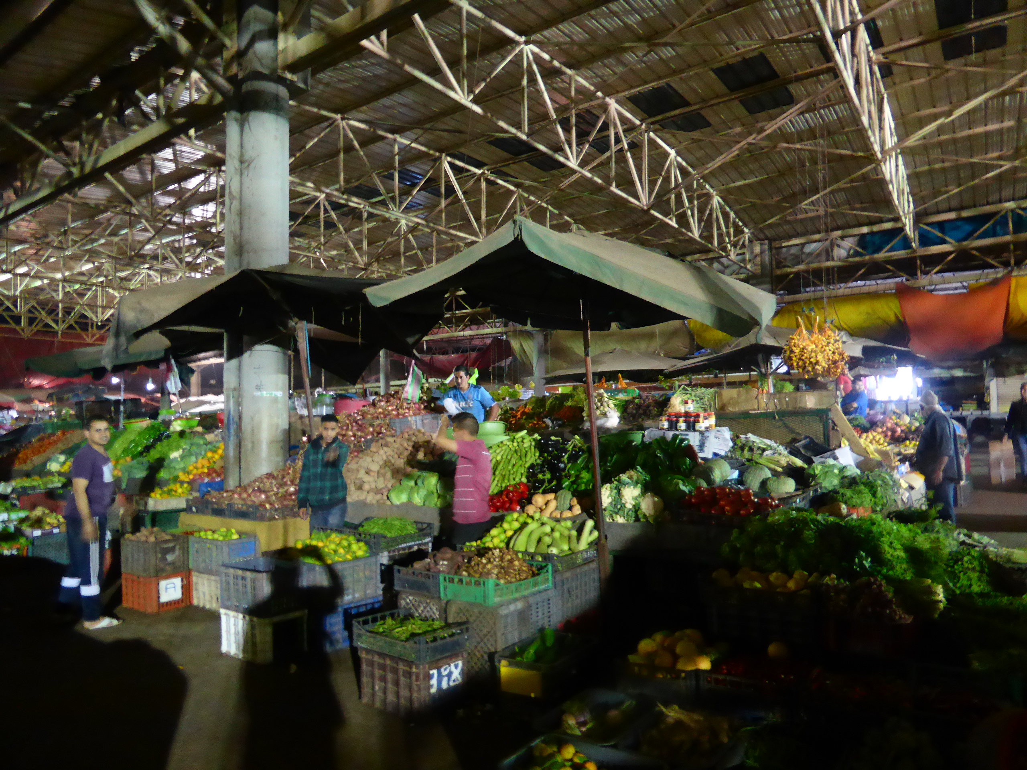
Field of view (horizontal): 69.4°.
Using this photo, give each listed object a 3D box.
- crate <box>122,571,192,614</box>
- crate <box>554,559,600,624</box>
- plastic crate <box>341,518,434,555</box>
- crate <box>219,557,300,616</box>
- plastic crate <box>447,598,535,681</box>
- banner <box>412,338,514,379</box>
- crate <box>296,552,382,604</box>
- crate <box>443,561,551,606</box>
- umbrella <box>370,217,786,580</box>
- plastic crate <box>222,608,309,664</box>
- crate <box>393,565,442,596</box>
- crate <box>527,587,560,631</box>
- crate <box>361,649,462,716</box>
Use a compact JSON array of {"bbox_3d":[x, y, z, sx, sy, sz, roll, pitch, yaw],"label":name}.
[{"bbox_3d":[-3.253,1.859,6.759,0.534,0.308,0.334,-3,-3,31],"label":"crate"},{"bbox_3d":[0.306,1.409,5.200,0.335,0.310,0.545,-3,-3,38],"label":"crate"},{"bbox_3d":[-1.025,1.251,6.108,0.430,0.145,0.600,-3,-3,36],"label":"plastic crate"},{"bbox_3d":[-1.806,1.457,5.358,0.539,0.314,0.347,-3,-3,37],"label":"crate"},{"bbox_3d":[-0.161,1.592,4.606,0.350,0.525,0.335,-3,-3,32],"label":"plastic crate"},{"bbox_3d":[-2.093,-1.087,30.000,5.000,1.700,0.600,-3,-3,39],"label":"banner"},{"bbox_3d":[-1.302,1.446,5.549,0.340,0.307,0.531,-3,-3,40],"label":"crate"},{"bbox_3d":[-0.097,1.194,4.527,0.384,0.149,0.593,-3,-3,37],"label":"crate"},{"bbox_3d":[0.457,0.353,6.240,2.500,3.120,2.500,0,-3,-34],"label":"umbrella"},{"bbox_3d":[-1.800,1.769,5.345,0.539,0.311,0.347,-3,-3,37],"label":"plastic crate"},{"bbox_3d":[-0.402,1.211,4.760,0.384,0.149,0.593,-3,-3,37],"label":"crate"},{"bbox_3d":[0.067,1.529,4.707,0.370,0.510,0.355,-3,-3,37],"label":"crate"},{"bbox_3d":[-0.583,1.693,4.301,0.534,0.309,0.320,-3,-3,36],"label":"crate"}]

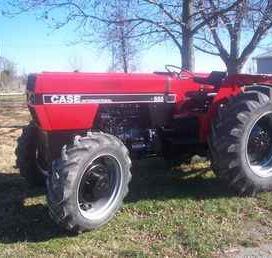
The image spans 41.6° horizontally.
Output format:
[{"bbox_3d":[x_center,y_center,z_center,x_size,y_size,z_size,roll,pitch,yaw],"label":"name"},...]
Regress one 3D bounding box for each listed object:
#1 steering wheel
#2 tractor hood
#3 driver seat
[{"bbox_3d":[0.575,-0.750,4.721,0.410,0.070,0.410,20,-3,1],"label":"steering wheel"},{"bbox_3d":[-0.408,-0.534,4.238,1.610,0.260,0.550,-3,8,-27],"label":"tractor hood"},{"bbox_3d":[1.050,-0.672,4.979,0.460,0.280,0.440,-3,8,-27],"label":"driver seat"}]

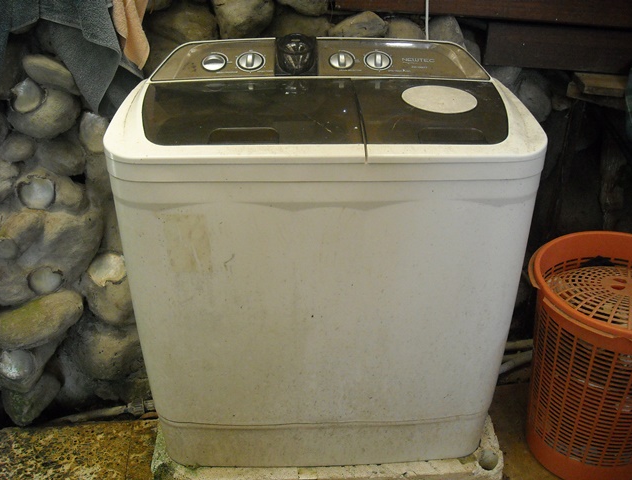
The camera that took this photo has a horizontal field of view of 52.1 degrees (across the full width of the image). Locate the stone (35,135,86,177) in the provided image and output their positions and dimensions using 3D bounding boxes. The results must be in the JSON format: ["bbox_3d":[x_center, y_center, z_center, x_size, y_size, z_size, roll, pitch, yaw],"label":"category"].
[{"bbox_3d":[-0.636,-0.210,1.610,0.130,0.095,0.100,-1,28,0],"label":"stone"}]

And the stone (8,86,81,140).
[{"bbox_3d":[-0.633,-0.295,1.510,0.165,0.105,0.120,0,29,0],"label":"stone"}]

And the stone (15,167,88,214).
[{"bbox_3d":[-0.654,-0.122,1.600,0.180,0.110,0.120,-1,28,0],"label":"stone"}]

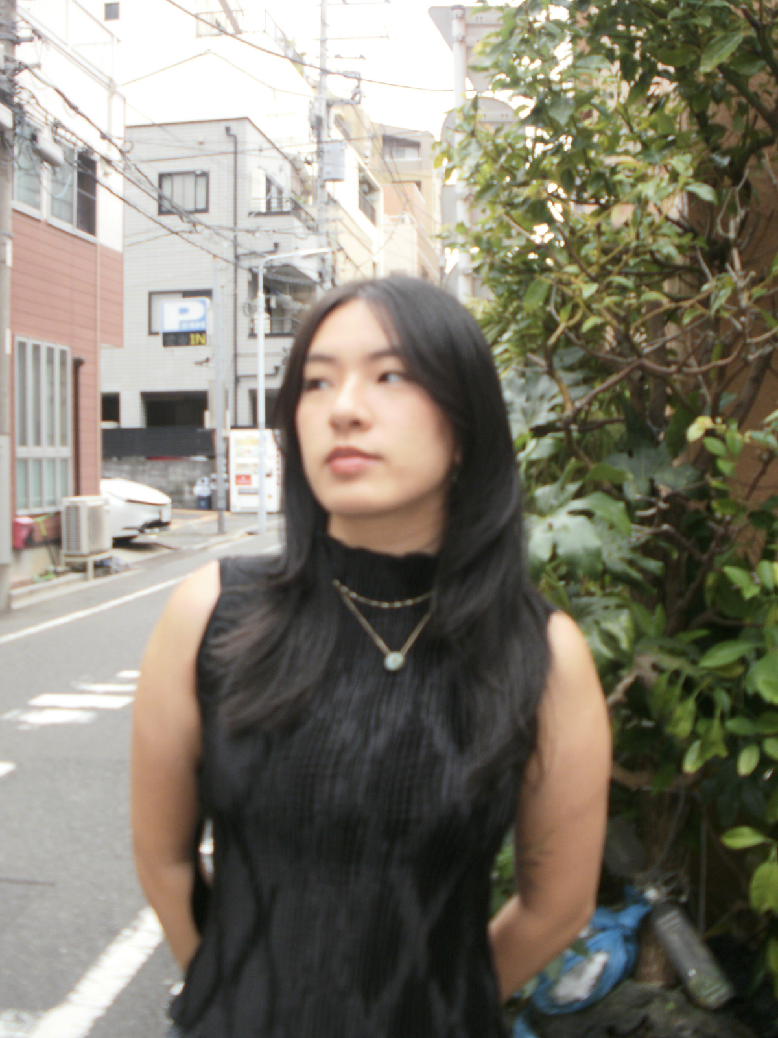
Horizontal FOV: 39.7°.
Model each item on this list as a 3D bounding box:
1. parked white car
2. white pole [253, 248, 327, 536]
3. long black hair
[{"bbox_3d":[-5.336,-0.309,15.270,4.680,1.500,1.850,1,4,9],"label":"parked white car"},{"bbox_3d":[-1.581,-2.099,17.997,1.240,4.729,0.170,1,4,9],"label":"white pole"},{"bbox_3d":[-0.003,0.003,0.975,0.285,0.440,0.240,1,4,17],"label":"long black hair"}]

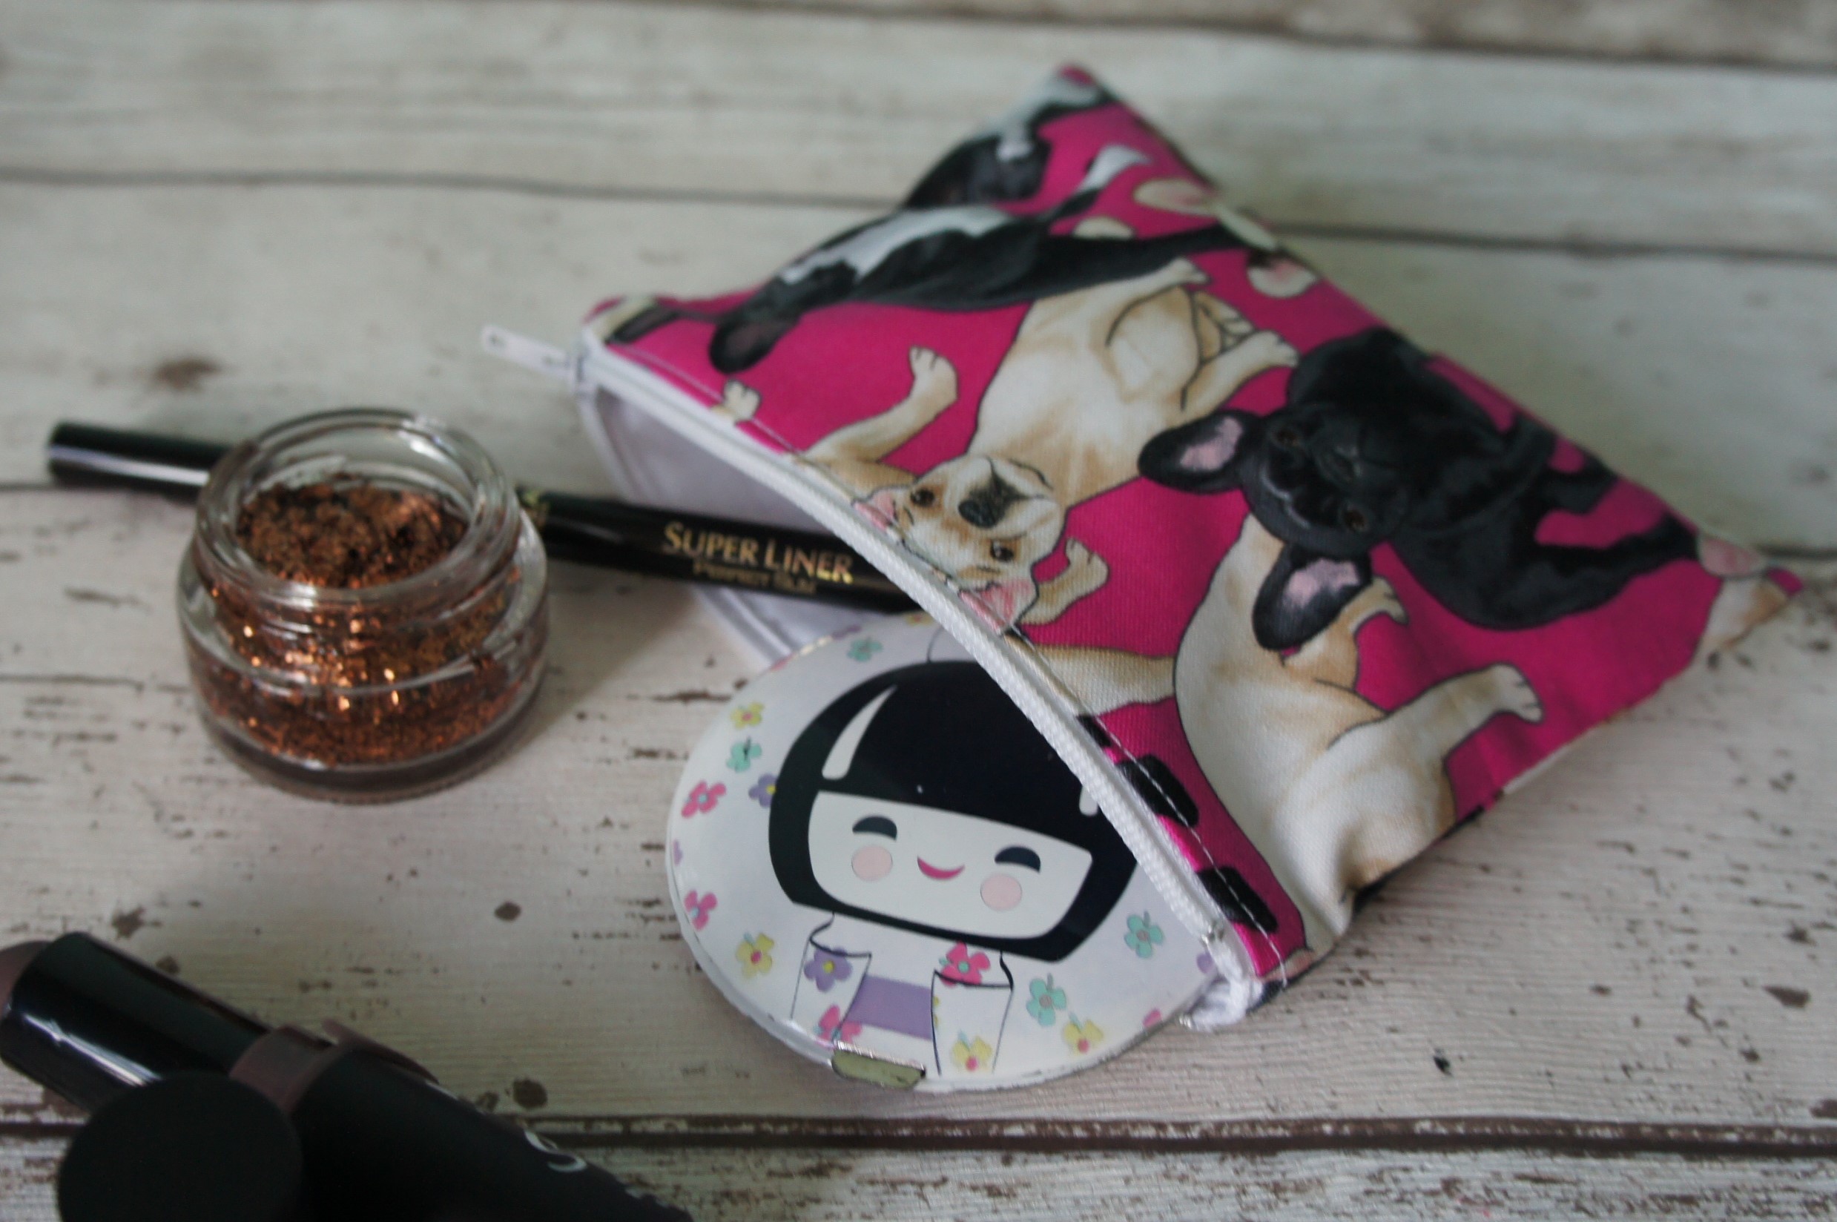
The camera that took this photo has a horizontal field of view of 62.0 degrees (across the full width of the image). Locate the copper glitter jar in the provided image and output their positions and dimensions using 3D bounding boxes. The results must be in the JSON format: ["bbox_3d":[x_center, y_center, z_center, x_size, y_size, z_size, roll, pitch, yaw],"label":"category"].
[{"bbox_3d":[-0.067,-0.002,0.188,0.042,0.030,0.042,6,43,-6],"label":"copper glitter jar"}]

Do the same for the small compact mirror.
[{"bbox_3d":[0.004,0.027,0.181,0.066,0.008,0.066,2,45,-3],"label":"small compact mirror"}]

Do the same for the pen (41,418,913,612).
[{"bbox_3d":[-0.054,-0.011,0.212,0.138,0.011,0.011,9,43,4],"label":"pen"}]

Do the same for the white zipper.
[{"bbox_3d":[-0.014,-0.003,0.202,0.020,0.022,0.150,-27,53,-31],"label":"white zipper"}]

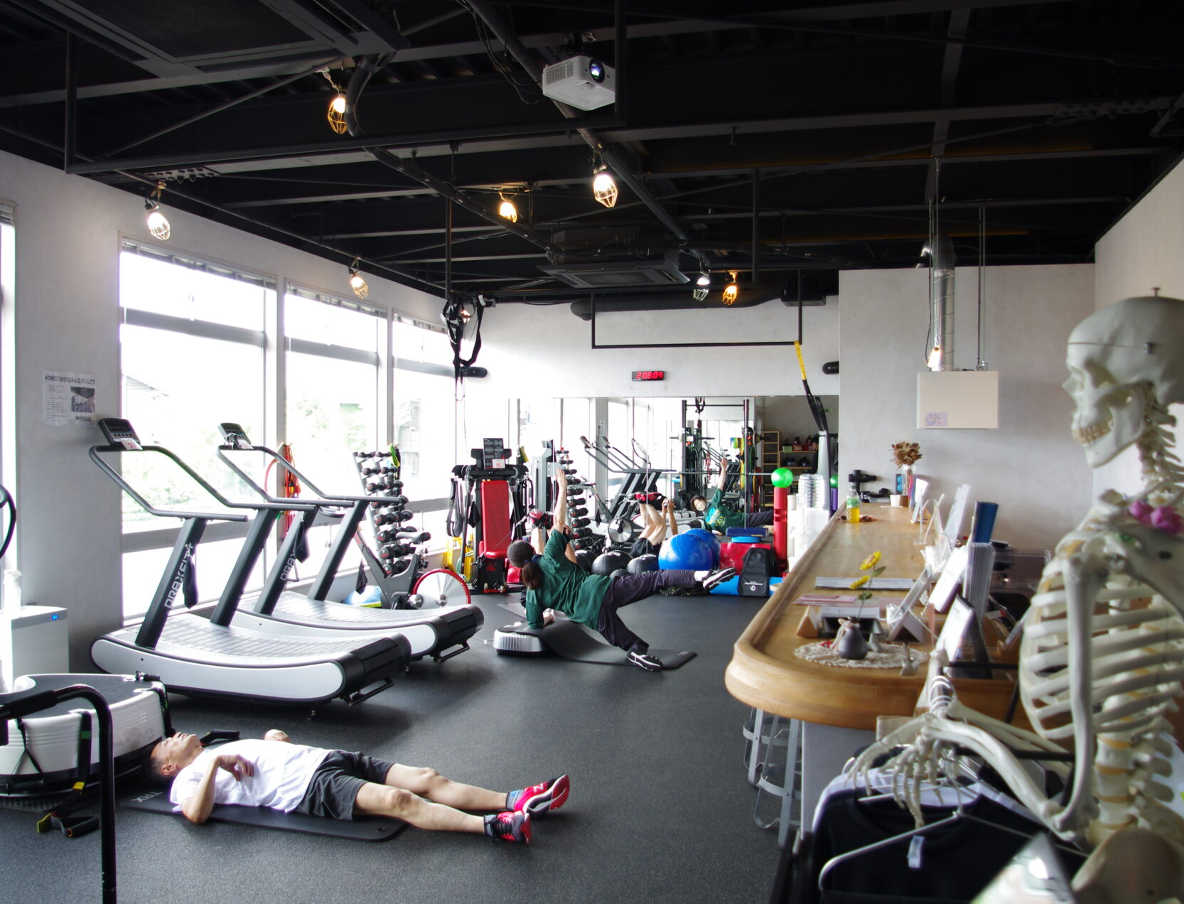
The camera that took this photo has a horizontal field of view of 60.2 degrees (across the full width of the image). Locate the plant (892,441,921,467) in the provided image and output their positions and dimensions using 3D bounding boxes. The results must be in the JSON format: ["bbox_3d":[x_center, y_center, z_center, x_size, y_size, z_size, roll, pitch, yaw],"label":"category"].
[{"bbox_3d":[2.263,0.019,7.350,0.220,0.190,0.200,0,0,16],"label":"plant"}]

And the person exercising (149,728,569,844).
[{"bbox_3d":[-0.998,1.295,4.102,1.800,0.250,0.640,0,0,18],"label":"person exercising"}]

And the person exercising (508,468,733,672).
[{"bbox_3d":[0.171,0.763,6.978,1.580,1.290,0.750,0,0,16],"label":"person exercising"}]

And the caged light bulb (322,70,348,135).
[{"bbox_3d":[-1.242,-1.693,4.950,0.125,0.295,0.115,0,0,16],"label":"caged light bulb"}]

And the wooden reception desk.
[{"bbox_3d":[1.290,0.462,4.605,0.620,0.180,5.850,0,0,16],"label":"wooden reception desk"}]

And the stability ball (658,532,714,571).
[{"bbox_3d":[0.955,1.102,10.400,0.550,0.550,0.550,0,0,0],"label":"stability ball"}]

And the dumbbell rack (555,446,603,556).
[{"bbox_3d":[-0.235,0.652,14.009,0.570,1.400,0.700,0,0,16],"label":"dumbbell rack"}]

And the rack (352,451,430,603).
[{"bbox_3d":[-1.721,0.682,8.817,0.570,1.400,0.700,0,0,16],"label":"rack"}]

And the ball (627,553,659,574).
[{"bbox_3d":[0.528,1.214,10.430,0.340,0.340,0.340,0,0,0],"label":"ball"}]

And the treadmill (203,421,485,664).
[{"bbox_3d":[-1.700,0.594,7.016,1.780,1.580,0.810,0,0,16],"label":"treadmill"}]

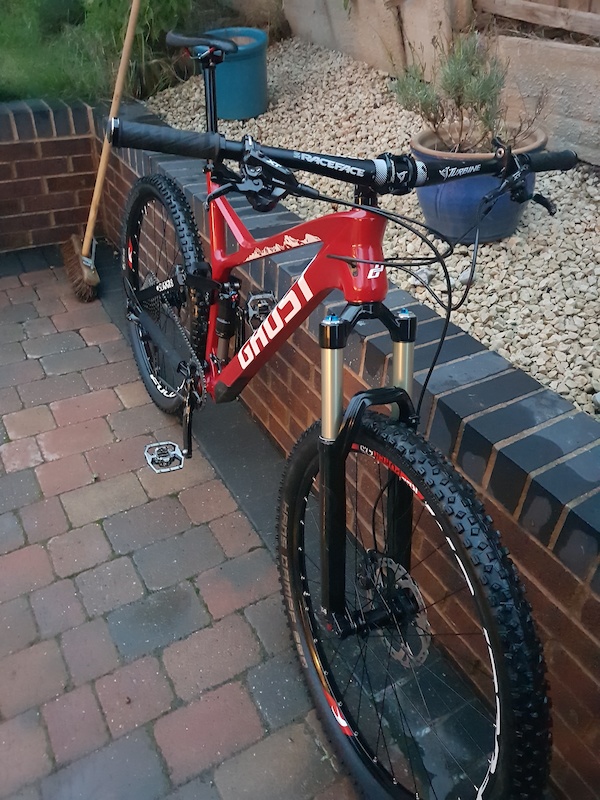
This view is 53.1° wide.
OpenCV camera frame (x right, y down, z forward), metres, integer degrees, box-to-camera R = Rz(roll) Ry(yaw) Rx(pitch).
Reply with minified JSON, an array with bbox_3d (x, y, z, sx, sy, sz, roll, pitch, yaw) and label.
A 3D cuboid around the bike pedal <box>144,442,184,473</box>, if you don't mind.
[{"bbox_3d":[-0.335,0.138,1.483,0.090,0.031,0.095,-9,46,-29],"label":"bike pedal"}]

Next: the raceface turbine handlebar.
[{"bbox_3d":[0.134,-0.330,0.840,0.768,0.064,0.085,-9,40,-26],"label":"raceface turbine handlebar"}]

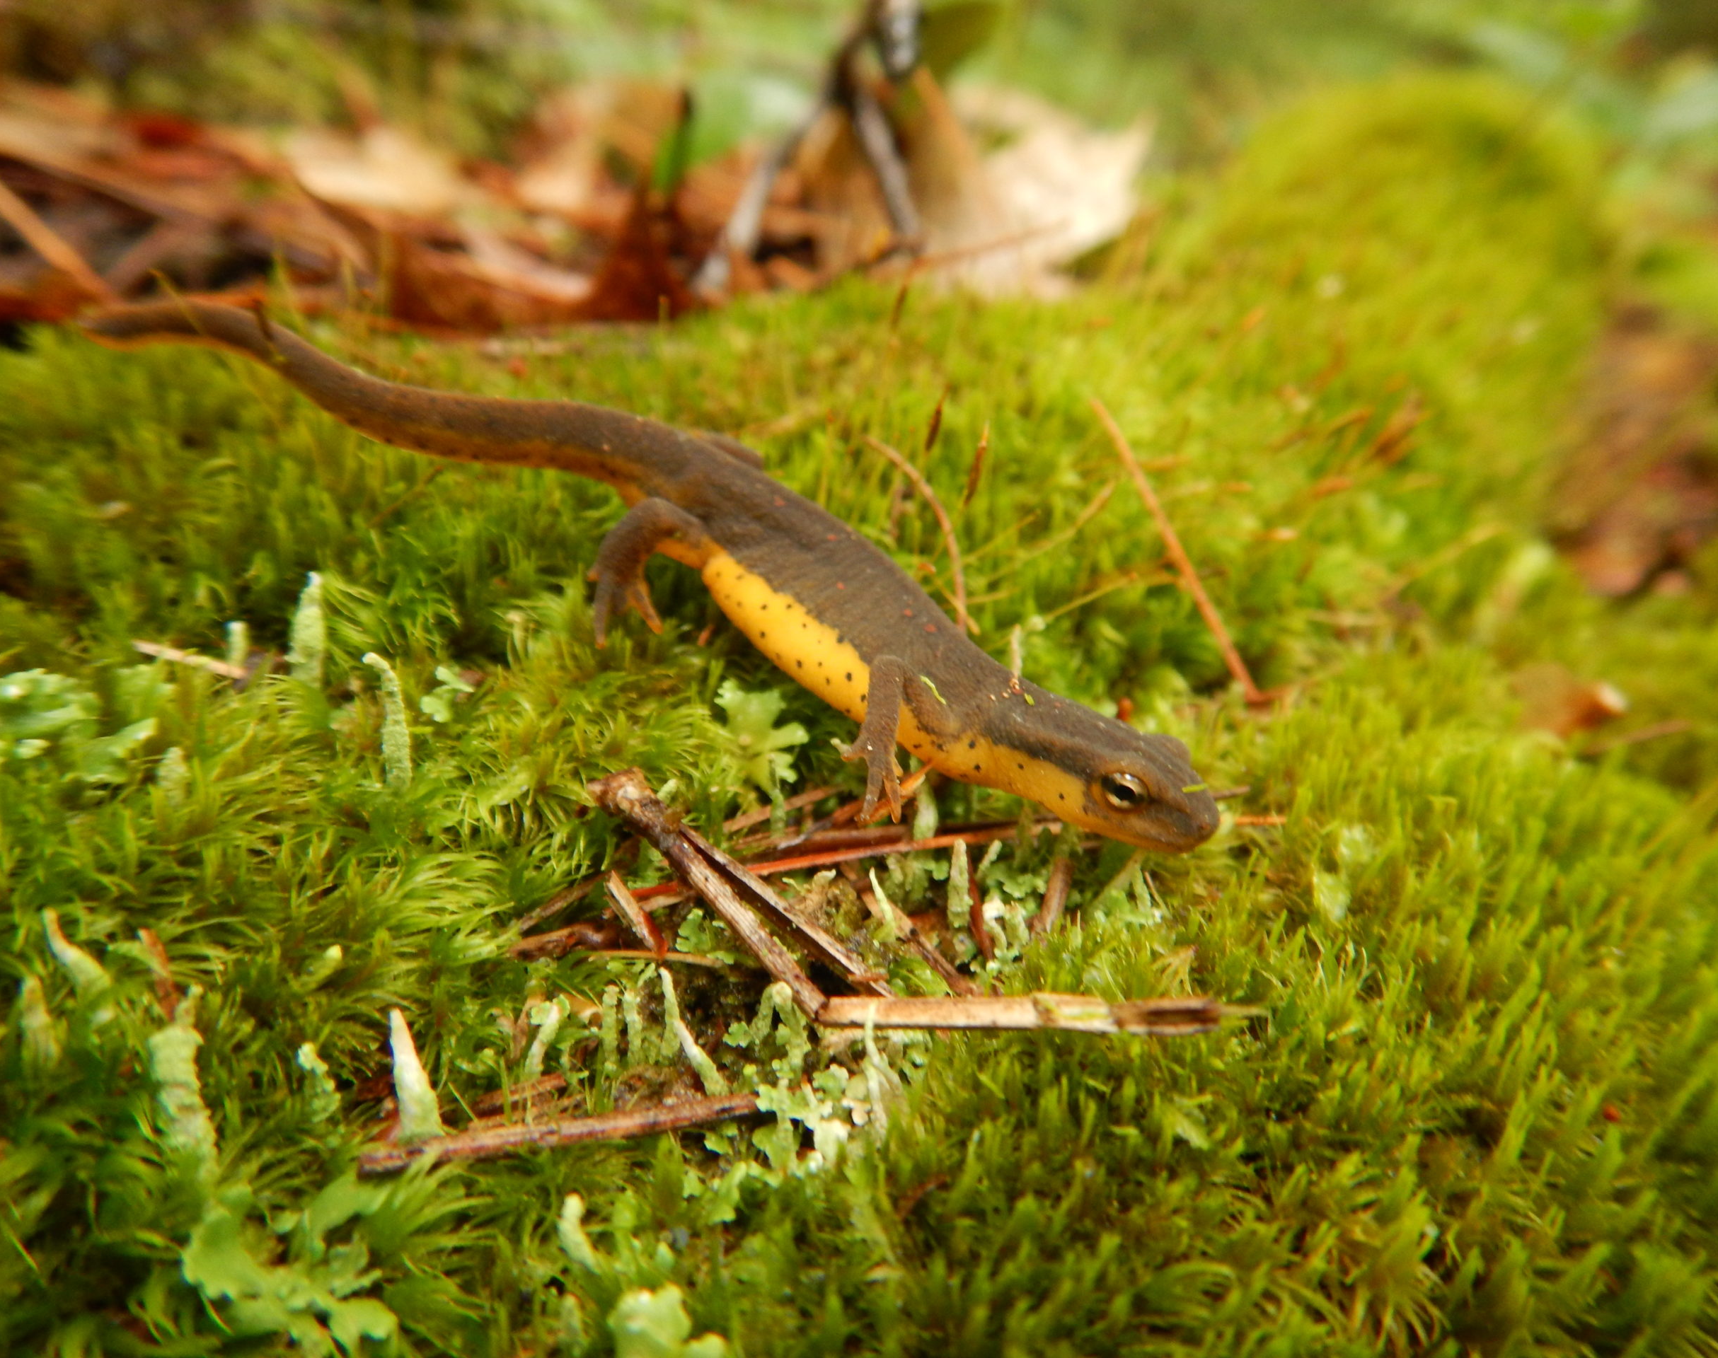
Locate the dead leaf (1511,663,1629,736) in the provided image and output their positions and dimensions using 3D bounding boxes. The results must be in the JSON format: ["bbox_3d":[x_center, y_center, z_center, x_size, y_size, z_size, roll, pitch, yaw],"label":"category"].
[{"bbox_3d":[0.057,0.002,0.100,0.008,0.004,0.005,23,42,28],"label":"dead leaf"}]

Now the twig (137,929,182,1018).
[{"bbox_3d":[-0.033,0.014,0.059,0.001,0.001,0.005,-19,65,-23],"label":"twig"}]

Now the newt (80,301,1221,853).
[{"bbox_3d":[-0.018,-0.013,0.087,0.094,0.012,0.020,25,46,26],"label":"newt"}]

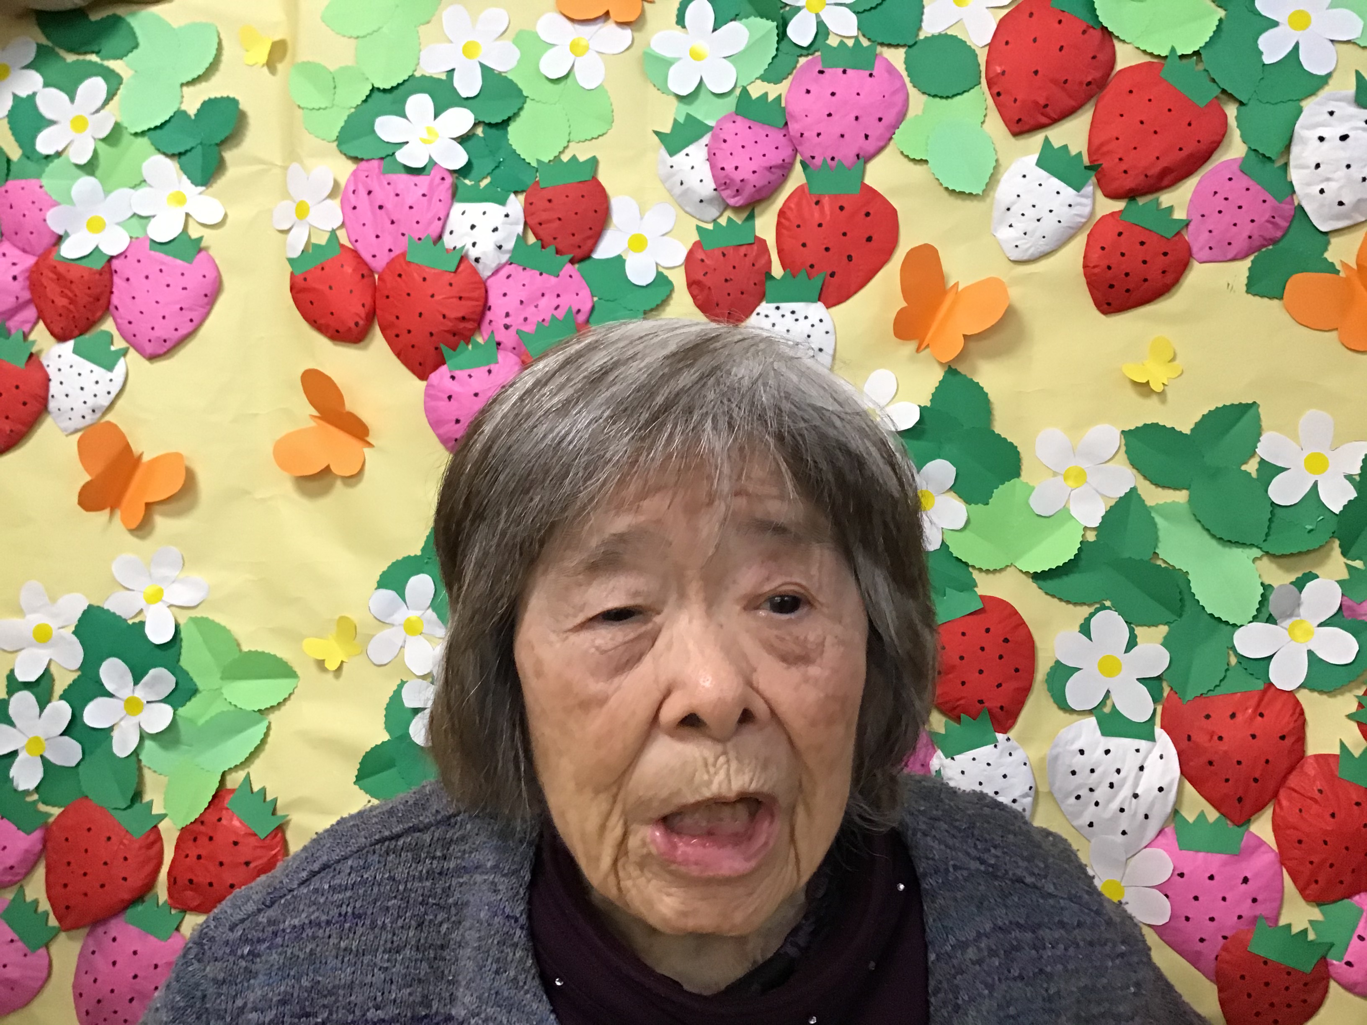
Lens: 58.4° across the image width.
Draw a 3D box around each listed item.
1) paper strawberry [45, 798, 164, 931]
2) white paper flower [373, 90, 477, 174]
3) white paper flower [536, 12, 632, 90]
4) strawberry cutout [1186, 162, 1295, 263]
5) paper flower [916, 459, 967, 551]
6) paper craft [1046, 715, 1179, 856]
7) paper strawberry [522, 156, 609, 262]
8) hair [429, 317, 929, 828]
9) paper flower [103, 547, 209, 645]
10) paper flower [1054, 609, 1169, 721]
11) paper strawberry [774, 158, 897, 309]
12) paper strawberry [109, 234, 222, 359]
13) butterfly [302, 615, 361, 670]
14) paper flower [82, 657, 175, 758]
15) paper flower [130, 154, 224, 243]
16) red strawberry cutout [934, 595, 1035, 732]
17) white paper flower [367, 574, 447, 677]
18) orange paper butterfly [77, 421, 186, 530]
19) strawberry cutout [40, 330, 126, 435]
[{"bbox_3d":[-0.430,0.255,0.902,0.092,0.115,0.020,33,-2,12],"label":"paper strawberry"},{"bbox_3d":[-0.197,-0.290,0.935,0.080,0.068,0.014,-1,-9,9],"label":"white paper flower"},{"bbox_3d":[-0.081,-0.380,1.002,0.079,0.073,0.015,-3,-14,10],"label":"white paper flower"},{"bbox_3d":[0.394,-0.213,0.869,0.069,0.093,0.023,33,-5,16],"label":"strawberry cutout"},{"bbox_3d":[0.162,-0.006,0.833,0.064,0.066,0.012,-1,-9,9],"label":"paper flower"},{"bbox_3d":[0.282,0.178,0.803,0.084,0.099,0.020,-1,-8,9],"label":"paper craft"},{"bbox_3d":[-0.087,-0.224,0.907,0.065,0.084,0.020,-8,-10,8],"label":"paper strawberry"},{"bbox_3d":[0.001,0.026,0.545,0.208,0.222,0.200,-2,-9,-5],"label":"hair"},{"bbox_3d":[-0.414,0.066,0.960,0.086,0.076,0.018,-3,-14,10],"label":"paper flower"},{"bbox_3d":[0.279,0.099,0.797,0.071,0.073,0.012,-1,-9,9],"label":"paper flower"},{"bbox_3d":[0.110,-0.202,0.883,0.089,0.114,0.020,-1,-8,9],"label":"paper strawberry"},{"bbox_3d":[-0.405,-0.170,0.950,0.086,0.101,0.022,12,-7,11],"label":"paper strawberry"},{"bbox_3d":[-0.264,0.098,0.920,0.044,0.041,0.018,-3,-14,10],"label":"butterfly"},{"bbox_3d":[-0.427,0.150,0.943,0.075,0.077,0.015,-3,-14,10],"label":"paper flower"},{"bbox_3d":[-0.403,-0.249,0.974,0.083,0.075,0.010,-1,-8,9],"label":"paper flower"},{"bbox_3d":[0.191,0.098,0.810,0.082,0.096,0.022,-17,-11,6],"label":"red strawberry cutout"},{"bbox_3d":[-0.198,0.082,0.895,0.071,0.075,0.010,-1,-8,9],"label":"white paper flower"},{"bbox_3d":[-0.420,-0.029,0.920,0.089,0.071,0.030,22,-5,12],"label":"orange paper butterfly"},{"bbox_3d":[-0.466,-0.103,0.949,0.067,0.086,0.020,21,-5,12],"label":"strawberry cutout"}]

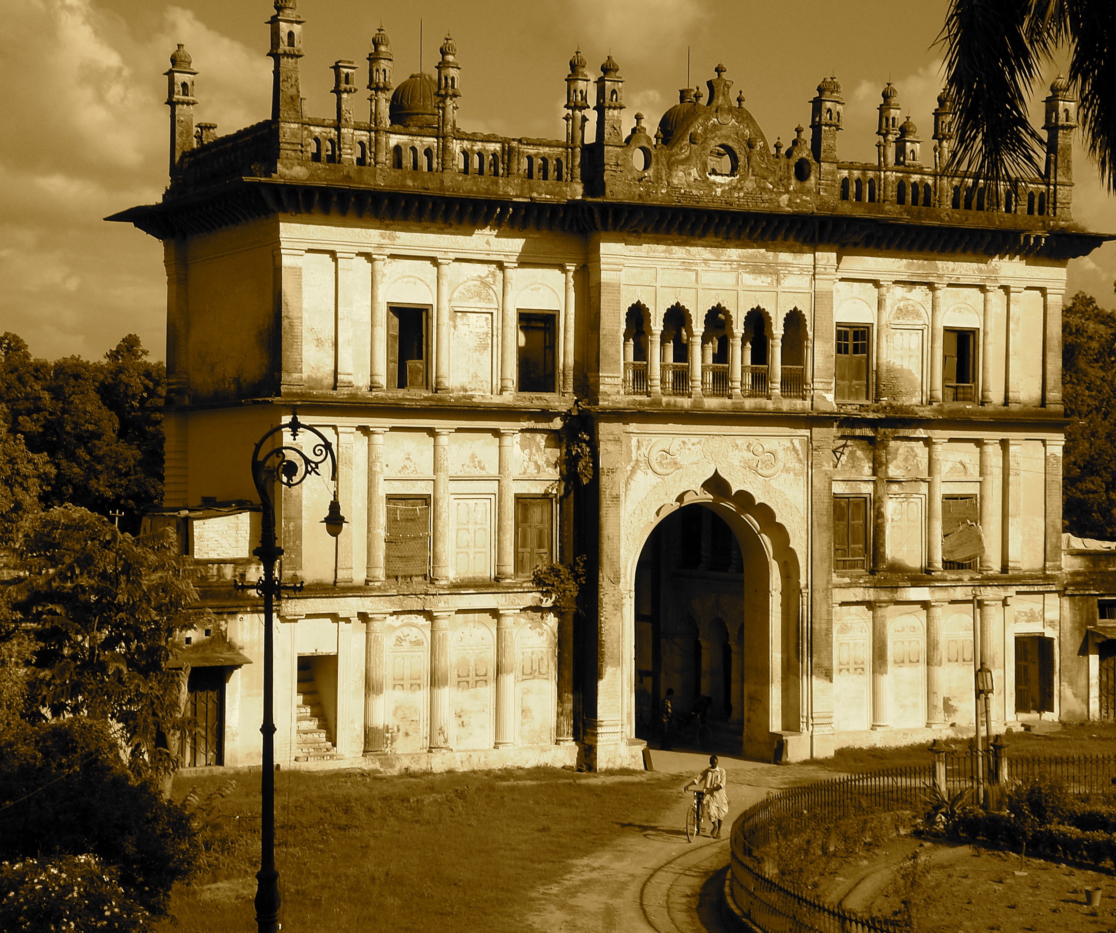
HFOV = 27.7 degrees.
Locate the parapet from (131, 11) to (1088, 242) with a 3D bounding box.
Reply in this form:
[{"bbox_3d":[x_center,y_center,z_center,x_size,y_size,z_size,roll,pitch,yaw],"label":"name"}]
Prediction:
[{"bbox_3d":[2.080,-8.672,62.230,23.800,3.990,10.200,0,0,-26],"label":"parapet"}]

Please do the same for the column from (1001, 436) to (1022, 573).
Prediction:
[{"bbox_3d":[12.432,1.077,61.949,0.440,3.620,0.400,1,-1,-24],"label":"column"}]

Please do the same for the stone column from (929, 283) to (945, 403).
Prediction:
[{"bbox_3d":[10.182,-3.306,60.743,0.350,3.184,0.270,0,0,-26],"label":"stone column"}]

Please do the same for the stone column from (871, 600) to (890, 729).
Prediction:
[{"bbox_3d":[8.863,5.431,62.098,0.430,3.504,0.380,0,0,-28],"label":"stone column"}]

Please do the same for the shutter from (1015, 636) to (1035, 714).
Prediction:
[{"bbox_3d":[13.089,5.829,63.456,0.630,2.150,0.070,0,0,-36],"label":"shutter"}]

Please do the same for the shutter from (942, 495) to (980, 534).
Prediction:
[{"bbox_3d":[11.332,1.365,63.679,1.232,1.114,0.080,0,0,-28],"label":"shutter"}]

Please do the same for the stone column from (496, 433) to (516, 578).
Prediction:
[{"bbox_3d":[-1.270,0.947,55.844,0.480,3.690,0.480,0,-1,0],"label":"stone column"}]

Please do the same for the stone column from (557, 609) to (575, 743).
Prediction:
[{"bbox_3d":[0.196,5.266,56.927,0.460,3.370,0.430,0,0,0],"label":"stone column"}]

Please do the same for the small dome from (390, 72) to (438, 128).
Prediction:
[{"bbox_3d":[-3.827,-10.138,62.561,1.610,1.530,1.610,0,0,0],"label":"small dome"}]

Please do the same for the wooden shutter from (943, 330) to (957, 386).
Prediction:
[{"bbox_3d":[10.652,-2.976,61.418,0.550,1.532,0.060,1,0,-44],"label":"wooden shutter"}]

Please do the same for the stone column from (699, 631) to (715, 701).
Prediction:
[{"bbox_3d":[4.203,5.852,64.000,0.380,2.280,0.380,1,-1,-24],"label":"stone column"}]

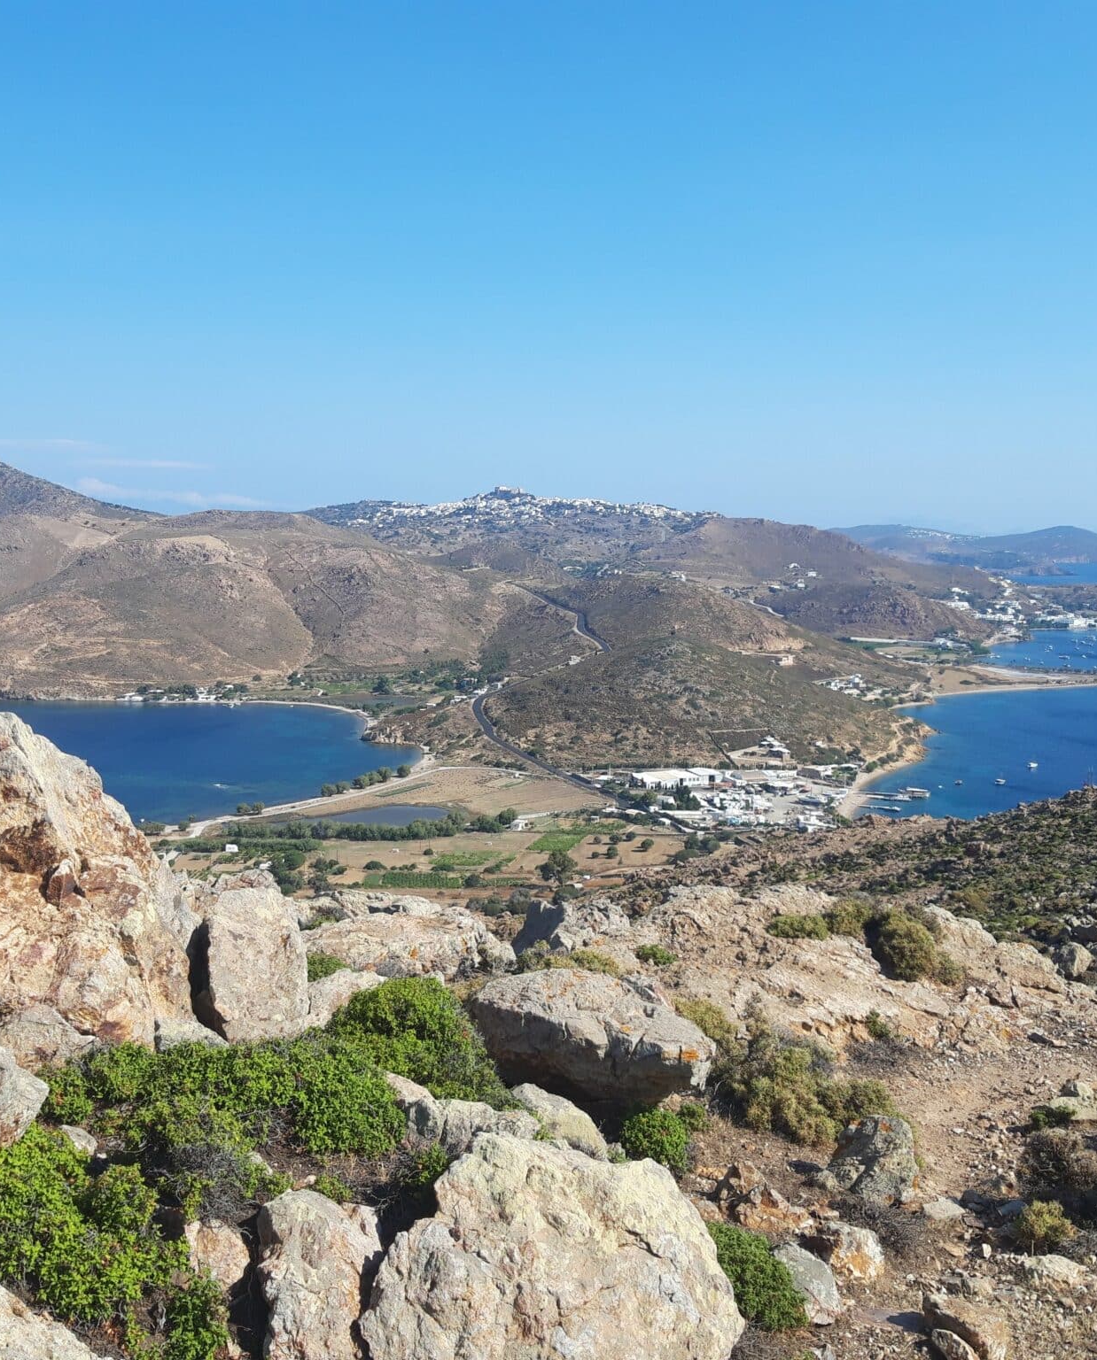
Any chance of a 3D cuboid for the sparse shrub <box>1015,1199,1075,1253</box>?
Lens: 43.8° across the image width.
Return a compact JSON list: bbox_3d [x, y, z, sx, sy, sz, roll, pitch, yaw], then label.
[{"bbox_3d":[1.642,1.811,4.510,0.202,0.159,0.180,2,6,21],"label":"sparse shrub"}]

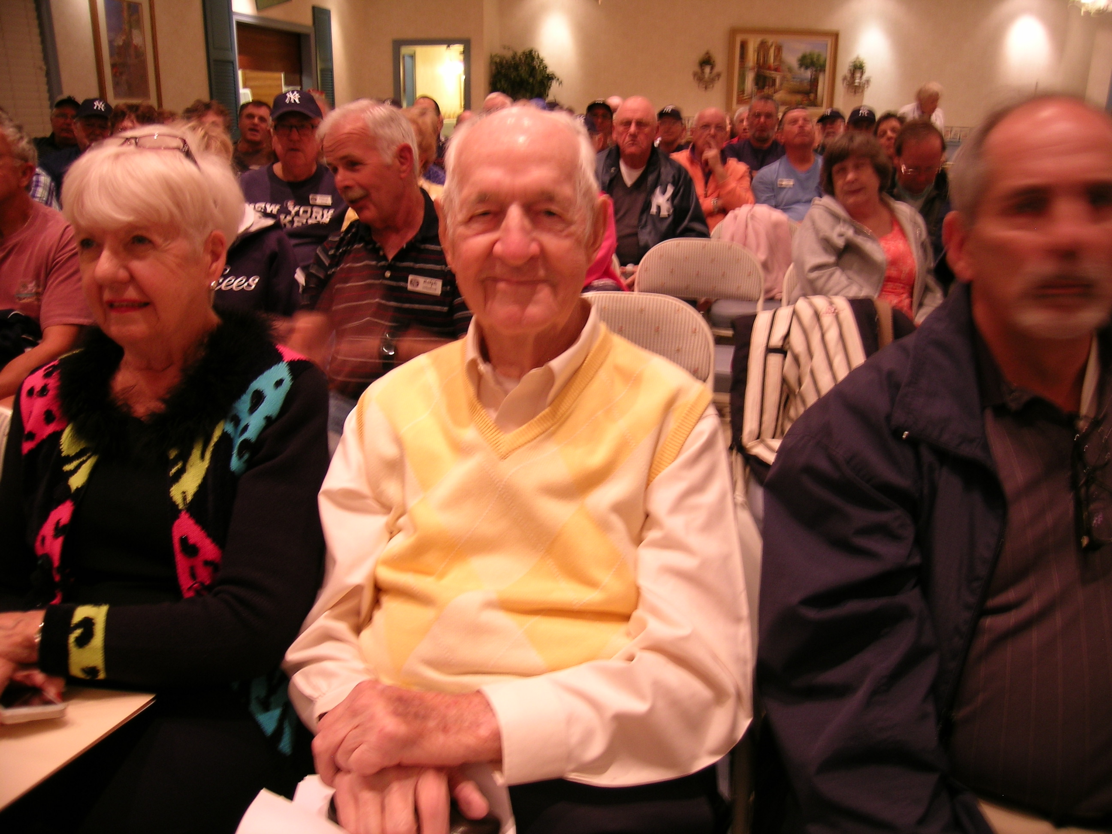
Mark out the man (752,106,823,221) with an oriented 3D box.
[{"bbox_3d":[1.224,-0.888,4.547,0.520,1.310,0.750,2,17,5],"label":"man"}]

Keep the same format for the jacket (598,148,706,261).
[{"bbox_3d":[0.353,-0.794,3.656,0.560,0.600,0.400,2,17,3],"label":"jacket"}]

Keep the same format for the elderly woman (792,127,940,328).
[{"bbox_3d":[1.015,-0.313,2.932,0.560,1.170,0.750,-5,18,-17],"label":"elderly woman"}]

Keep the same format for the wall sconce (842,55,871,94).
[{"bbox_3d":[3.007,-3.405,8.952,0.290,0.390,0.160,3,18,8],"label":"wall sconce"}]

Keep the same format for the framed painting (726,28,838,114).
[{"bbox_3d":[2.289,-3.502,9.100,1.060,0.800,0.060,4,18,9],"label":"framed painting"}]

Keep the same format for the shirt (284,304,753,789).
[{"bbox_3d":[-0.052,0.145,1.157,0.530,0.570,0.400,1,17,0],"label":"shirt"}]

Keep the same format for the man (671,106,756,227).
[{"bbox_3d":[0.780,-0.869,4.496,0.520,1.290,0.750,2,17,5],"label":"man"}]

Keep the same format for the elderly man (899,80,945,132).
[{"bbox_3d":[2.752,-1.769,6.986,0.480,1.580,0.420,-11,21,-33],"label":"elderly man"}]

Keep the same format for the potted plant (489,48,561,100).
[{"bbox_3d":[-0.337,-2.729,9.220,0.800,1.980,0.750,1,17,0],"label":"potted plant"}]

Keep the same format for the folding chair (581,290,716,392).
[{"bbox_3d":[0.174,0.119,2.176,0.460,0.780,0.500,3,17,6],"label":"folding chair"}]

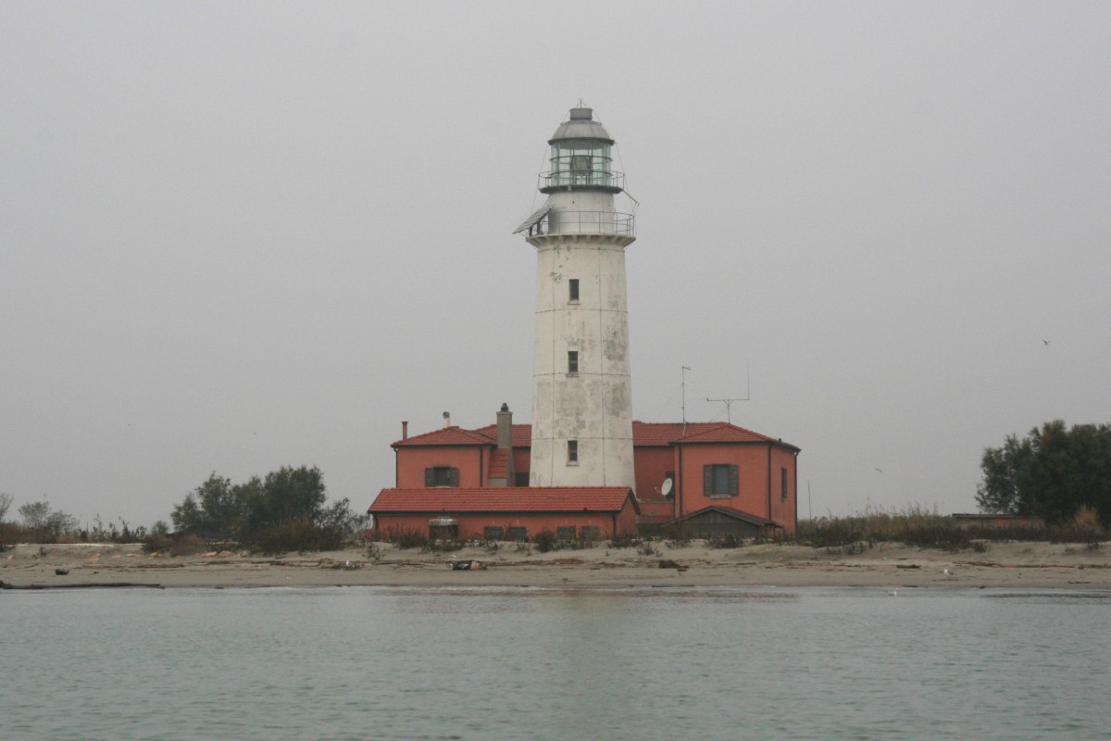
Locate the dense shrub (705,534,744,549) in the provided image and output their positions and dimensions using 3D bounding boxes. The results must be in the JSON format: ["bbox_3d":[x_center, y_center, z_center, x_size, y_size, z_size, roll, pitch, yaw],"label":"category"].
[{"bbox_3d":[7.254,7.306,112.000,1.660,0.651,1.200,0,-4,0],"label":"dense shrub"}]

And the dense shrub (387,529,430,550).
[{"bbox_3d":[-6.322,7.291,113.000,1.835,0.986,1.400,0,-4,0],"label":"dense shrub"}]

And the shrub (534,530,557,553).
[{"bbox_3d":[-0.415,7.306,112.000,1.028,0.977,1.000,0,-4,0],"label":"shrub"}]

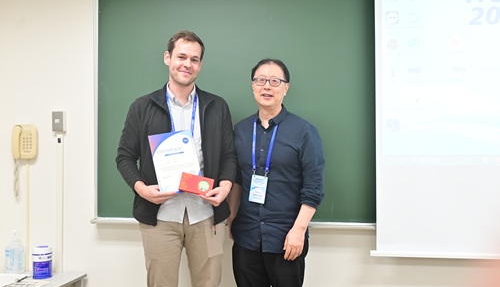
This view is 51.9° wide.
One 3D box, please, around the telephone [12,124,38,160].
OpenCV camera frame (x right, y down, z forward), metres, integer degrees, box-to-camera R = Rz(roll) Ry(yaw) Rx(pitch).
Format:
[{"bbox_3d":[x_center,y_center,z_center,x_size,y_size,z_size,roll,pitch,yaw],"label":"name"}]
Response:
[{"bbox_3d":[-1.368,-0.010,3.130,0.143,0.210,0.075,0,-1,8],"label":"telephone"}]

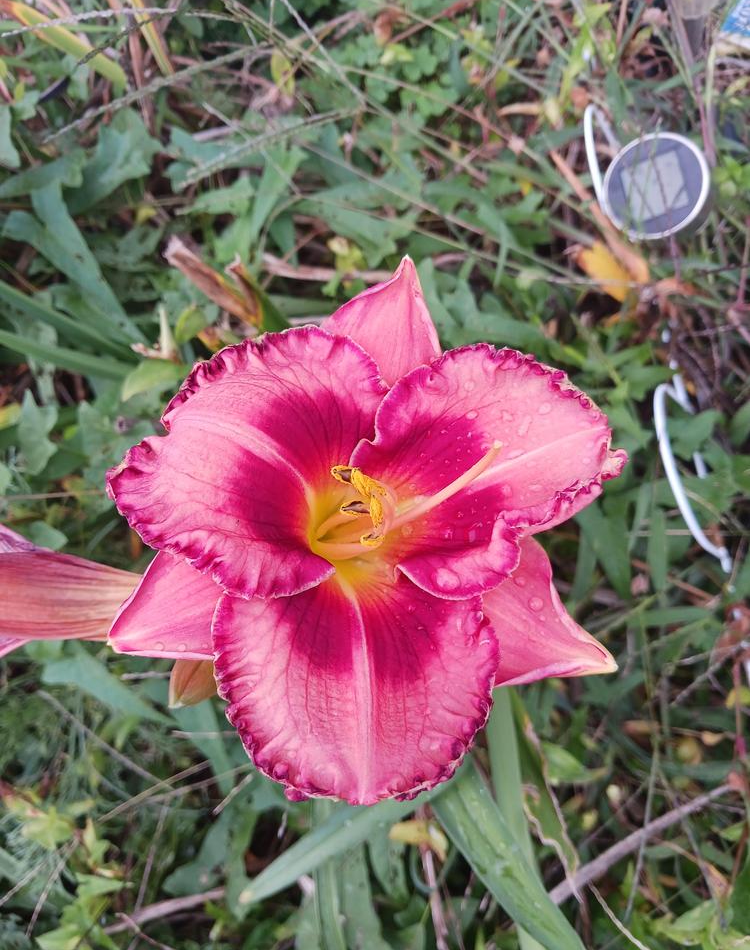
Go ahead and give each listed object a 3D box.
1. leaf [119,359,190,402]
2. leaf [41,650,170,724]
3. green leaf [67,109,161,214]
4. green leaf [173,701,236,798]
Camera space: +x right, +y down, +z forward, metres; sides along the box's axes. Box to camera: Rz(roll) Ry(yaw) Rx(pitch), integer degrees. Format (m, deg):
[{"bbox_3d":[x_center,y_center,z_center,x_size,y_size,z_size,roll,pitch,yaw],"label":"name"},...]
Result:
[{"bbox_3d":[-0.090,-0.038,0.320,0.029,0.011,0.013,-30,83,-14],"label":"leaf"},{"bbox_3d":[-0.145,0.114,0.420,0.077,0.014,0.022,25,65,1],"label":"leaf"},{"bbox_3d":[-0.168,-0.201,0.500,0.041,0.020,0.073,36,80,-5],"label":"green leaf"},{"bbox_3d":[-0.092,0.142,0.420,0.022,0.014,0.066,-23,69,-16],"label":"green leaf"}]

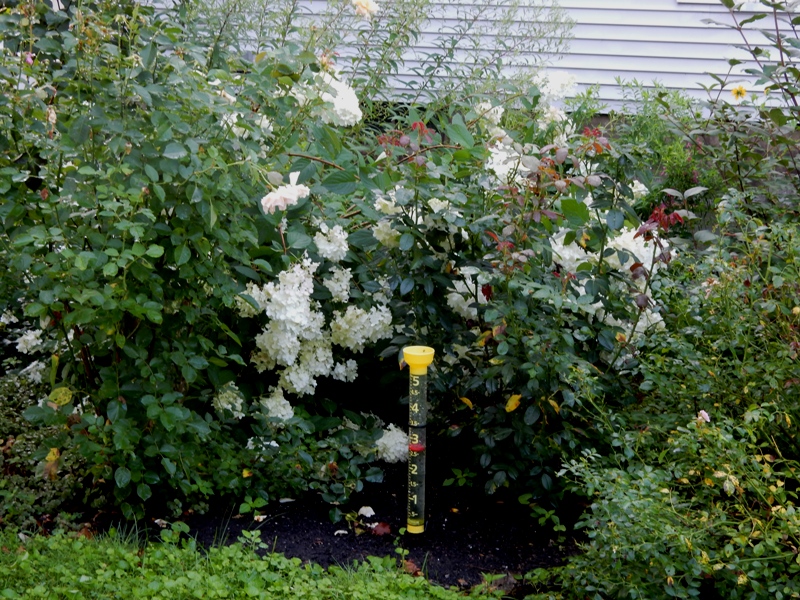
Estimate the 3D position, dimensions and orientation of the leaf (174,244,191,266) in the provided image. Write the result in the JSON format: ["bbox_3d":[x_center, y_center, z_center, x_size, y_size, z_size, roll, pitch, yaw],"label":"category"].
[{"bbox_3d":[-0.574,-0.117,3.650,0.041,0.063,0.012,13,-24,-3],"label":"leaf"}]

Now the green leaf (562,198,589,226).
[{"bbox_3d":[0.501,-0.251,3.950,0.073,0.092,0.018,-38,-17,-6],"label":"green leaf"}]

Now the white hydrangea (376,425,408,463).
[{"bbox_3d":[-0.024,0.456,4.410,0.115,0.120,0.110,1,12,0],"label":"white hydrangea"}]

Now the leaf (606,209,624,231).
[{"bbox_3d":[0.653,-0.244,4.200,0.054,0.067,0.018,3,-7,9],"label":"leaf"}]

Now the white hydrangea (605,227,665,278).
[{"bbox_3d":[0.782,-0.158,4.624,0.199,0.172,0.160,3,14,9],"label":"white hydrangea"}]

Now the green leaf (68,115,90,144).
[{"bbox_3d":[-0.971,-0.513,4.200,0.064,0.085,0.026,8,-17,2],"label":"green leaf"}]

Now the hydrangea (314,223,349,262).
[{"bbox_3d":[-0.216,-0.181,4.365,0.107,0.126,0.100,0,14,-3],"label":"hydrangea"}]

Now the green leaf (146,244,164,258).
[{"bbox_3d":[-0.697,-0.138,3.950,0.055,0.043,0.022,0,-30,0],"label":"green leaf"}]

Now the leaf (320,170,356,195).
[{"bbox_3d":[-0.174,-0.338,4.000,0.104,0.081,0.025,-5,-30,-6],"label":"leaf"}]

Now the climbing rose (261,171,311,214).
[{"bbox_3d":[-0.326,-0.304,3.960,0.140,0.110,0.115,0,13,-6],"label":"climbing rose"}]

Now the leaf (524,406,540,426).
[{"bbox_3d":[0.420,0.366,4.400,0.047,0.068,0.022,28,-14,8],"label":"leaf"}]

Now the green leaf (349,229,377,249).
[{"bbox_3d":[-0.117,-0.194,4.450,0.096,0.074,0.035,0,-8,-2],"label":"green leaf"}]

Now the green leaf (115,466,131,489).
[{"bbox_3d":[-0.721,0.461,3.600,0.041,0.012,0.060,2,58,-9],"label":"green leaf"}]

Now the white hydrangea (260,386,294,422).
[{"bbox_3d":[-0.379,0.325,4.310,0.105,0.110,0.100,0,13,-6],"label":"white hydrangea"}]

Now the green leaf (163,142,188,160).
[{"bbox_3d":[-0.605,-0.393,3.720,0.064,0.051,0.015,-1,-24,-9],"label":"green leaf"}]

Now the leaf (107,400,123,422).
[{"bbox_3d":[-0.824,0.322,4.000,0.048,0.065,0.018,-2,-14,-12],"label":"leaf"}]

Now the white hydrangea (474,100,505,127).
[{"bbox_3d":[0.287,-0.599,4.450,0.096,0.075,0.085,2,14,3],"label":"white hydrangea"}]

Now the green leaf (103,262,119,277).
[{"bbox_3d":[-0.813,-0.086,3.900,0.042,0.042,0.022,-2,-9,-12],"label":"green leaf"}]

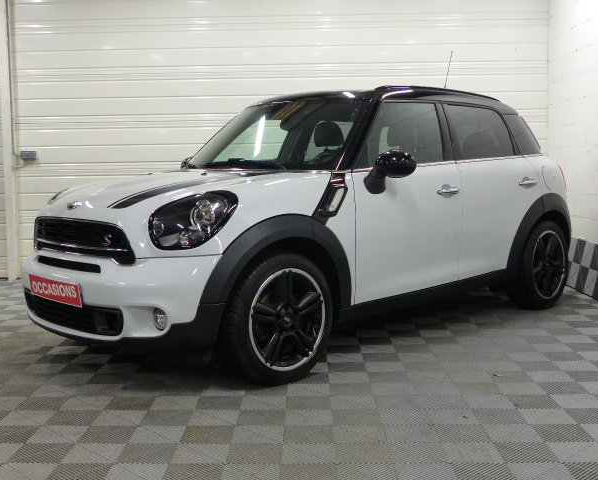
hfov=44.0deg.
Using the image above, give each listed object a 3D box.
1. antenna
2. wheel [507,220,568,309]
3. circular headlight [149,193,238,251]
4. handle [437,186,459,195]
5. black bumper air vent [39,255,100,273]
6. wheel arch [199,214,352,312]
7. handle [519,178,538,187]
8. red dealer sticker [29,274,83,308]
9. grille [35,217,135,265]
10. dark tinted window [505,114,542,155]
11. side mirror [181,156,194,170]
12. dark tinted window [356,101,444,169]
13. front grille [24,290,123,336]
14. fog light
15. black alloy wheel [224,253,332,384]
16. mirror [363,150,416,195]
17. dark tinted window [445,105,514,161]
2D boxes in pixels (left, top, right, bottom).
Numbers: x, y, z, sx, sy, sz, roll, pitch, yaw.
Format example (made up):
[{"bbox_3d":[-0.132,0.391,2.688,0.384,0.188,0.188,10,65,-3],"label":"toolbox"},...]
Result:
[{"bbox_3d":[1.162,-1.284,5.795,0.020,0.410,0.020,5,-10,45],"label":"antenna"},{"bbox_3d":[1.723,0.177,5.389,0.648,0.648,0.225,-6,8,-45],"label":"wheel"},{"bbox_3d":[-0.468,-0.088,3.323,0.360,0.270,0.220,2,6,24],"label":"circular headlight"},{"bbox_3d":[0.885,-0.290,4.382,0.210,0.037,0.045,-6,8,-45],"label":"handle"},{"bbox_3d":[-1.150,0.122,3.594,0.070,0.055,0.630,-6,8,-44],"label":"black bumper air vent"},{"bbox_3d":[-0.087,0.125,3.450,0.970,0.500,0.130,-6,8,-44],"label":"wheel arch"},{"bbox_3d":[1.567,-0.390,5.056,0.210,0.037,0.045,-6,8,-45],"label":"handle"},{"bbox_3d":[-1.183,0.243,3.590,0.012,0.110,0.520,-11,11,-44],"label":"red dealer sticker"},{"bbox_3d":[-1.113,-0.011,3.612,0.140,0.215,0.970,-6,8,-44],"label":"grille"},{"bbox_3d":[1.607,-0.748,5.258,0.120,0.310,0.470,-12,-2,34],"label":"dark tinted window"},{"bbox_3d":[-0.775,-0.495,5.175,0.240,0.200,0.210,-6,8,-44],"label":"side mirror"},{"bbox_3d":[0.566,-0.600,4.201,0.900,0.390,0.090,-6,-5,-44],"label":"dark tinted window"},{"bbox_3d":[-1.133,0.353,3.635,0.110,0.155,1.000,-6,8,-45],"label":"front grille"},{"bbox_3d":[-0.597,0.342,3.253,0.060,0.100,0.098,-6,8,-45],"label":"fog light"},{"bbox_3d":[-0.122,0.370,3.578,0.648,0.648,0.225,-6,7,-43],"label":"black alloy wheel"},{"bbox_3d":[0.477,-0.356,3.889,0.270,0.230,0.220,-6,8,-44],"label":"mirror"},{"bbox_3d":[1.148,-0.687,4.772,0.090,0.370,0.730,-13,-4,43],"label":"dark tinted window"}]

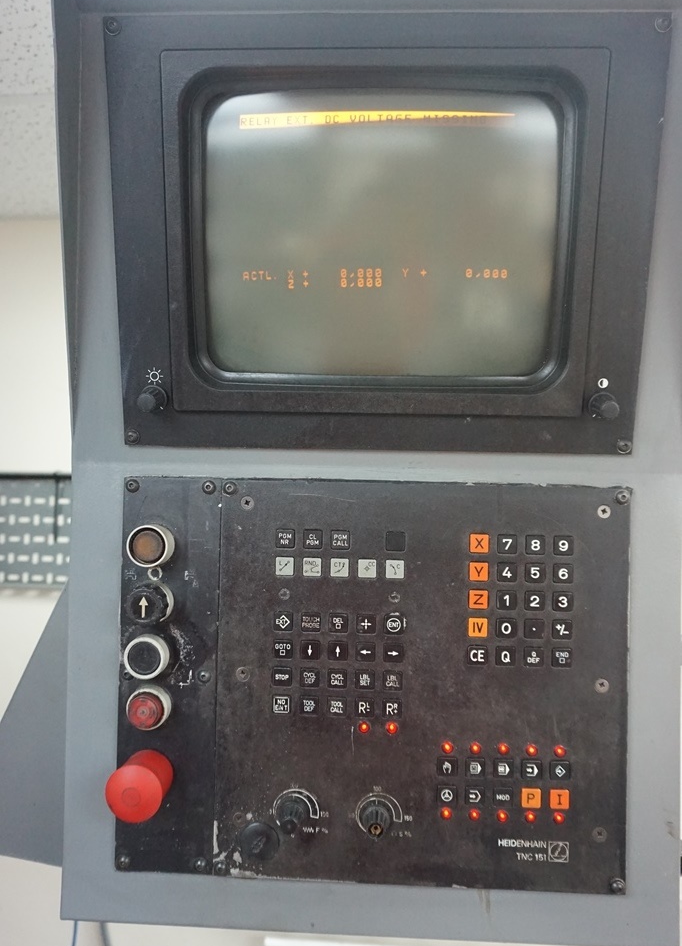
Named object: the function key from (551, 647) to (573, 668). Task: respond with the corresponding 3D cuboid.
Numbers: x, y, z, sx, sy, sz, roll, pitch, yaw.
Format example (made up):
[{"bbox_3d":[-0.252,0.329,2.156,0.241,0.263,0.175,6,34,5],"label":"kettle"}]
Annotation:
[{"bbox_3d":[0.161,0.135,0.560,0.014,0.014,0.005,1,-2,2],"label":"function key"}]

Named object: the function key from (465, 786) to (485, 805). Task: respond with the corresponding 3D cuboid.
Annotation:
[{"bbox_3d":[0.093,0.224,0.534,0.013,0.013,0.005,1,-1,2],"label":"function key"}]

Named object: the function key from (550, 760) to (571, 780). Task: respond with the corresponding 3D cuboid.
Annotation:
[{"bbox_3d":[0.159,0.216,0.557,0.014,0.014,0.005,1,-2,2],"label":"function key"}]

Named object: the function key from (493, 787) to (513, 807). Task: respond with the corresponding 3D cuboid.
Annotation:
[{"bbox_3d":[0.111,0.221,0.524,0.013,0.013,0.004,1,-2,2],"label":"function key"}]

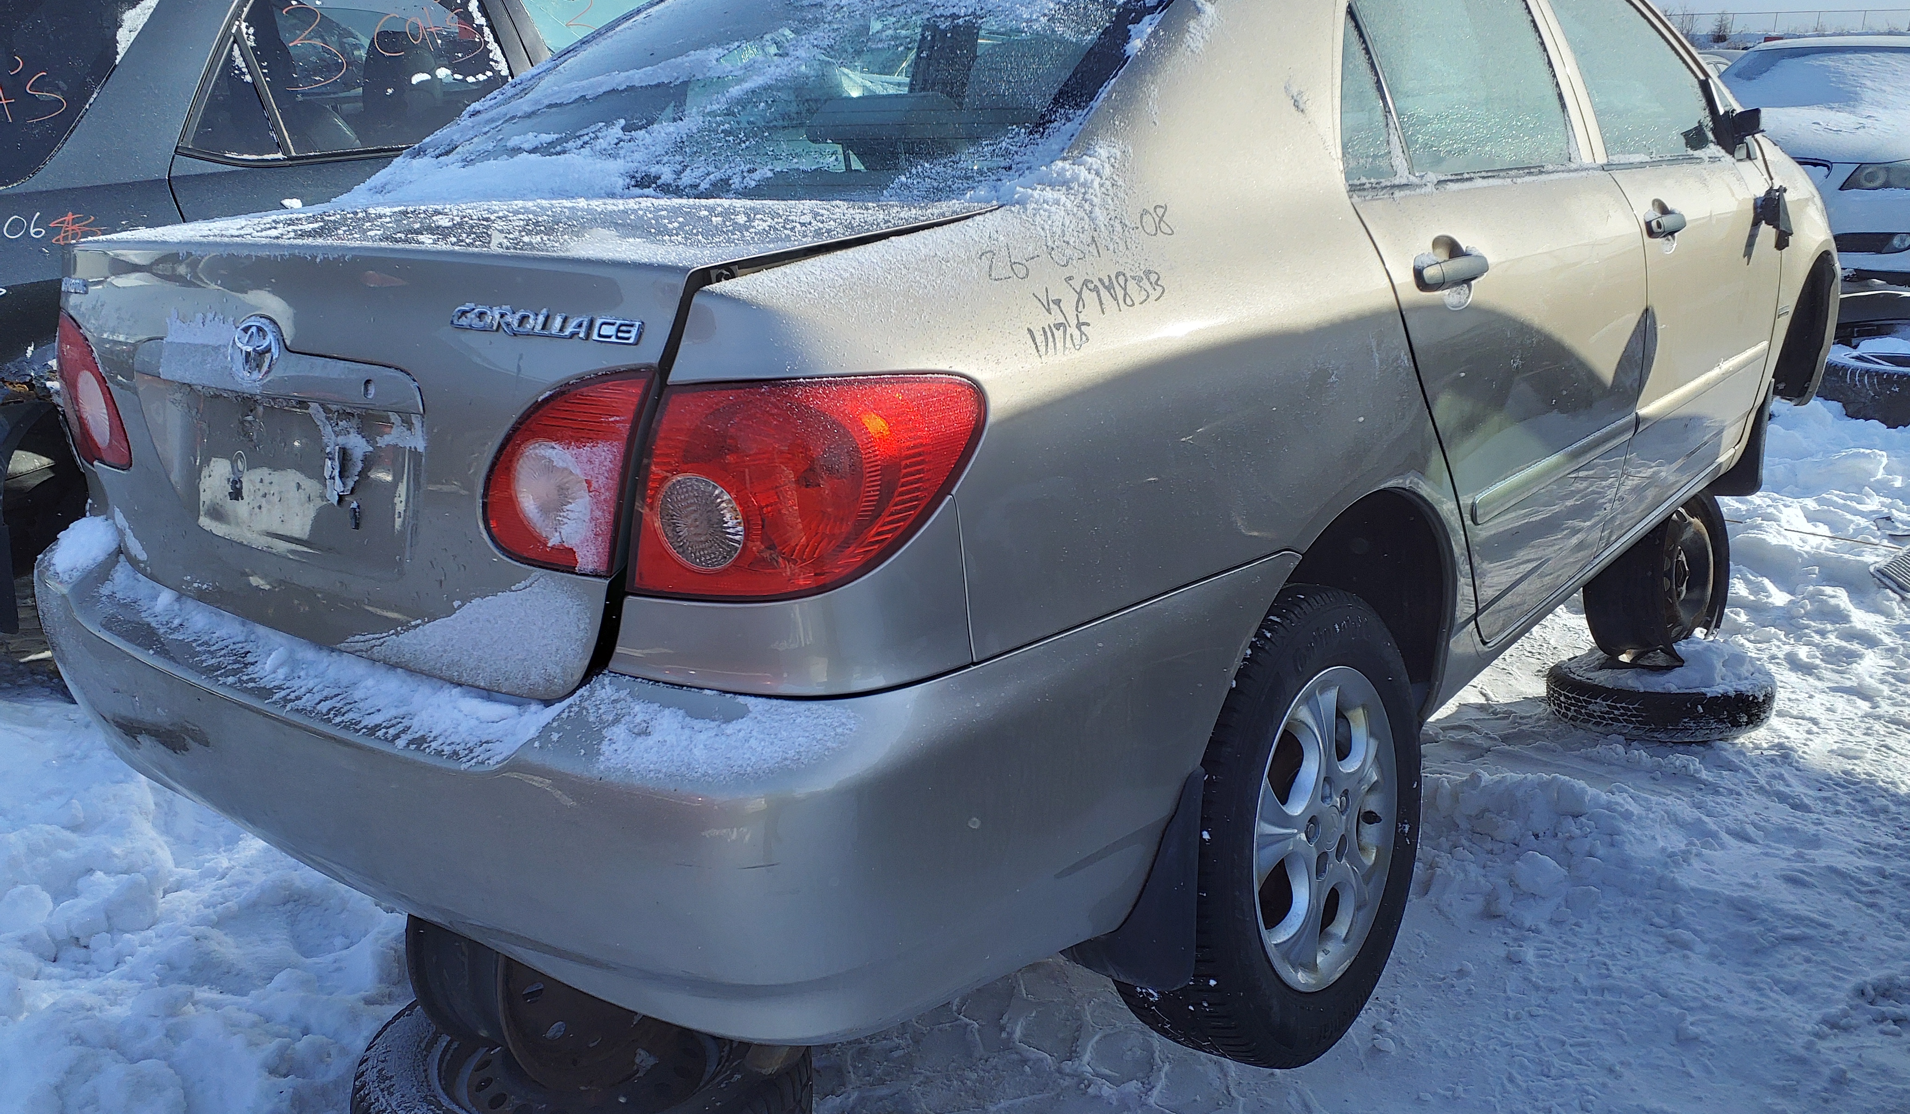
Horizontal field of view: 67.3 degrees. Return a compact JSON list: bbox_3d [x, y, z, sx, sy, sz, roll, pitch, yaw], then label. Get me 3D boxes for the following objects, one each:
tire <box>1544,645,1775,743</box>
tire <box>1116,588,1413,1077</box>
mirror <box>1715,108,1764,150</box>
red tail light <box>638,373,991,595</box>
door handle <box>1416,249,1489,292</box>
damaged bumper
[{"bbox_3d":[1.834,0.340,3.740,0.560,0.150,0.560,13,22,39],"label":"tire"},{"bbox_3d":[0.413,0.340,1.883,0.198,0.626,0.626,3,16,40],"label":"tire"},{"bbox_3d":[1.694,-0.922,3.104,0.115,0.095,0.095,9,20,40],"label":"mirror"},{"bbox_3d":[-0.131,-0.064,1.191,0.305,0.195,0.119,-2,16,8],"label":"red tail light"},{"bbox_3d":[0.654,-0.380,1.883,0.050,0.047,0.225,9,20,40],"label":"door handle"},{"bbox_3d":[-0.541,0.157,1.865,1.690,0.380,0.840,9,20,40],"label":"damaged bumper"}]

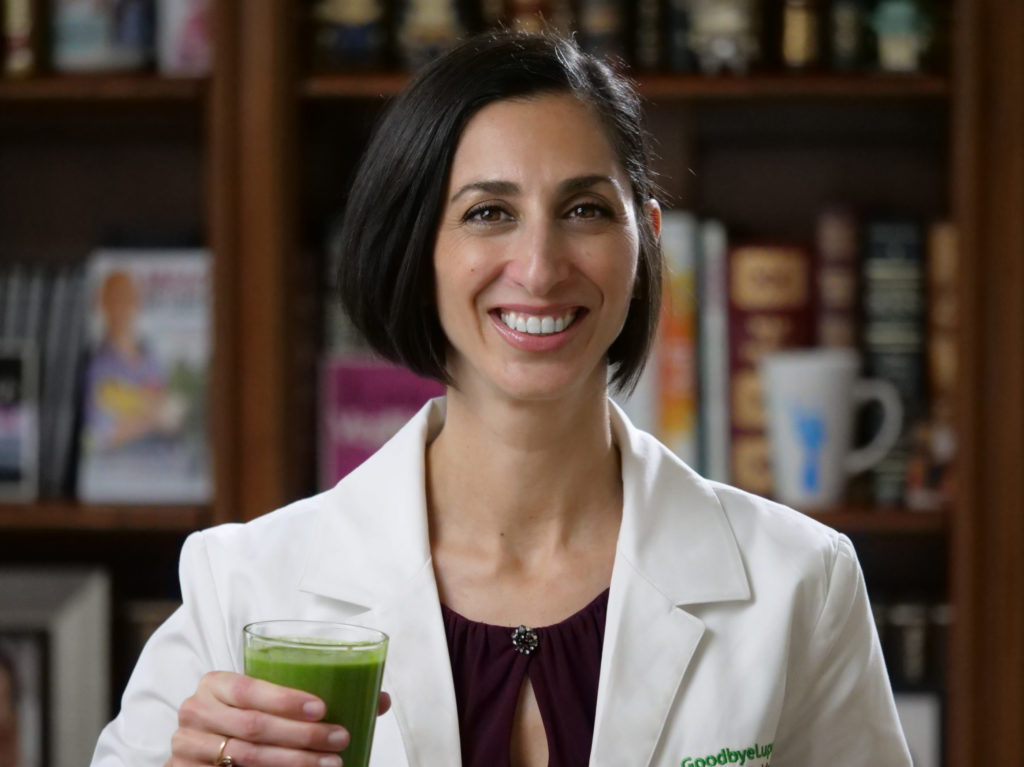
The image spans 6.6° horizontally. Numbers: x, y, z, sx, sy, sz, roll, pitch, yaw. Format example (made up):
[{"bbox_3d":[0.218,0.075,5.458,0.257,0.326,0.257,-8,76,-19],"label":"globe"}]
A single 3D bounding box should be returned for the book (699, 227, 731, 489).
[{"bbox_3d":[0.181,-0.024,8.045,0.027,0.256,0.190,0,3,0],"label":"book"}]

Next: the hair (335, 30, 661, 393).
[{"bbox_3d":[-0.009,-0.108,5.580,0.204,0.229,0.220,0,1,-2],"label":"hair"}]

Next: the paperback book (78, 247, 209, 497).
[{"bbox_3d":[-0.317,-0.006,7.931,0.141,0.228,0.022,0,3,0],"label":"paperback book"}]

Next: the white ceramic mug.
[{"bbox_3d":[0.282,0.038,7.874,0.124,0.141,0.088,0,3,0],"label":"white ceramic mug"}]

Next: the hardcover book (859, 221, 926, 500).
[{"bbox_3d":[0.341,-0.023,8.045,0.056,0.258,0.190,0,3,0],"label":"hardcover book"}]

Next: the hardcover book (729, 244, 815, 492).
[{"bbox_3d":[0.232,-0.013,8.035,0.078,0.234,0.170,0,3,0],"label":"hardcover book"}]

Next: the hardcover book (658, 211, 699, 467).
[{"bbox_3d":[0.150,-0.028,8.045,0.035,0.263,0.190,0,3,0],"label":"hardcover book"}]

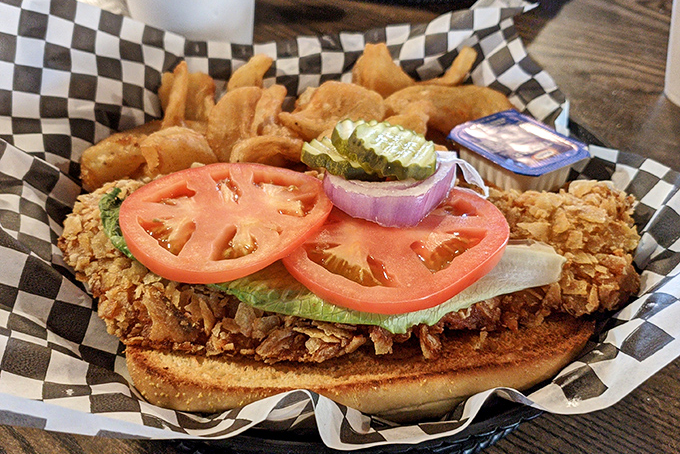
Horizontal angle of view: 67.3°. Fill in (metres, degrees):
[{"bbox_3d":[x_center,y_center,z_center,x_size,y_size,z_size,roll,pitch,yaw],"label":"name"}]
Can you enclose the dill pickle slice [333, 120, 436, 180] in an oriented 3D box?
[{"bbox_3d":[0.017,-0.030,0.196,0.038,0.009,0.031,15,36,-5],"label":"dill pickle slice"}]

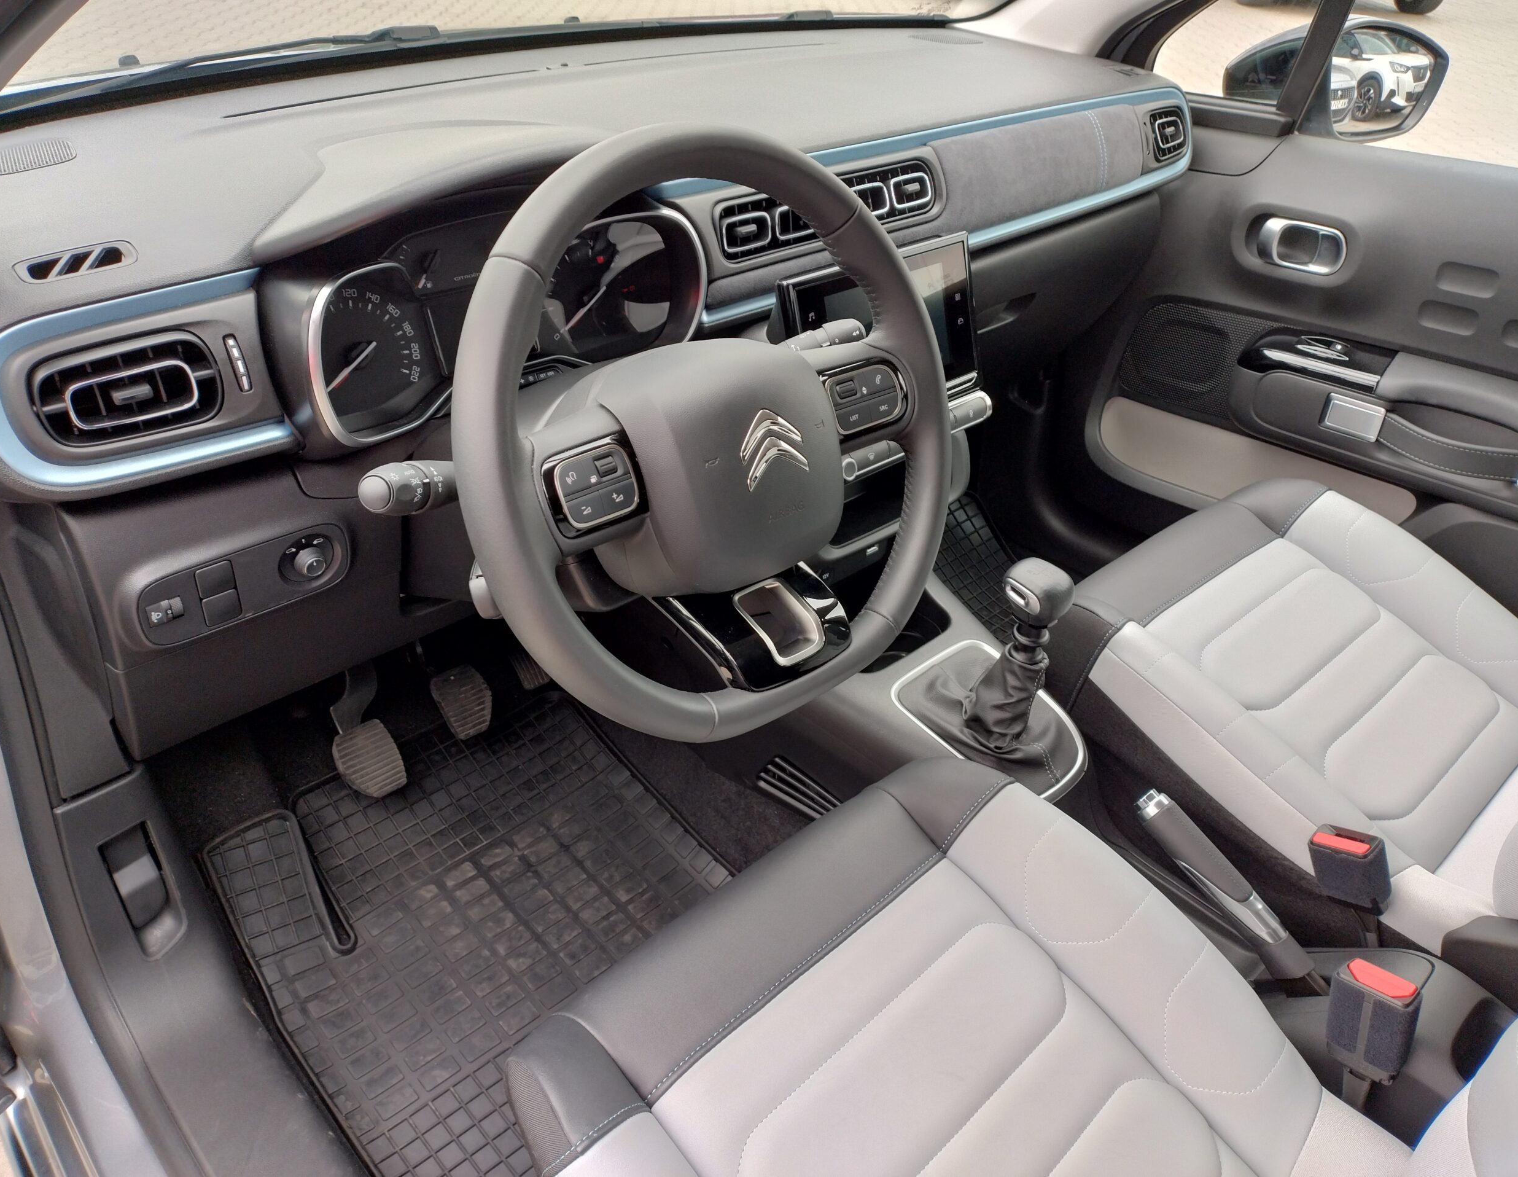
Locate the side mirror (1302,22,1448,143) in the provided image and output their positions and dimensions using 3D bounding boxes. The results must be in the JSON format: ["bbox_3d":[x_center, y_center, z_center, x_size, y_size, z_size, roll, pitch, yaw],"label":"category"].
[{"bbox_3d":[0.777,-0.670,1.492,0.225,0.155,0.140,-19,38,-27],"label":"side mirror"}]

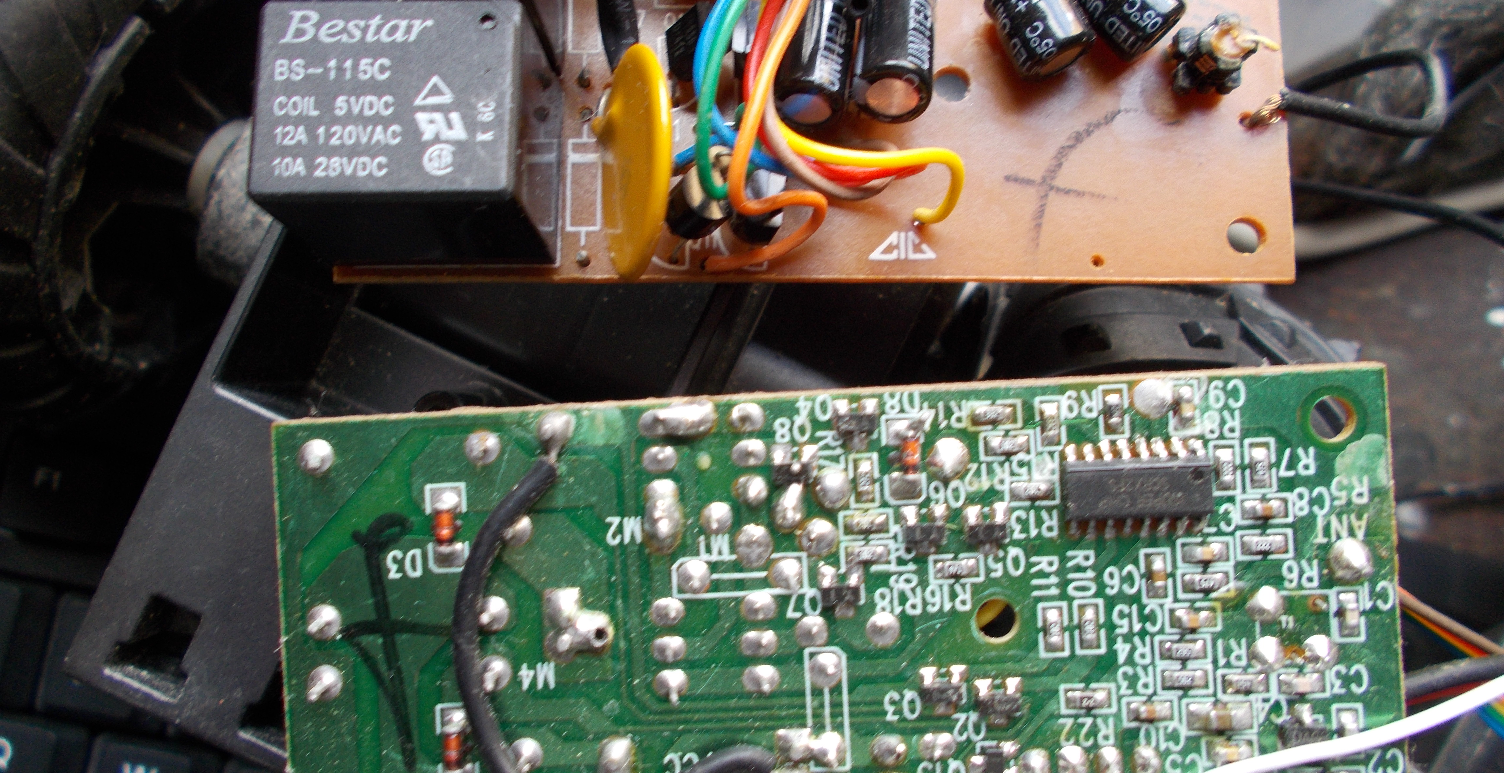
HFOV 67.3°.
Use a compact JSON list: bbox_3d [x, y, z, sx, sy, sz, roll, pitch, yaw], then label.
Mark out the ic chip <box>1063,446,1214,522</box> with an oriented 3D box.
[{"bbox_3d":[0.026,0.007,0.077,0.010,0.002,0.006,-3,90,2],"label":"ic chip"}]

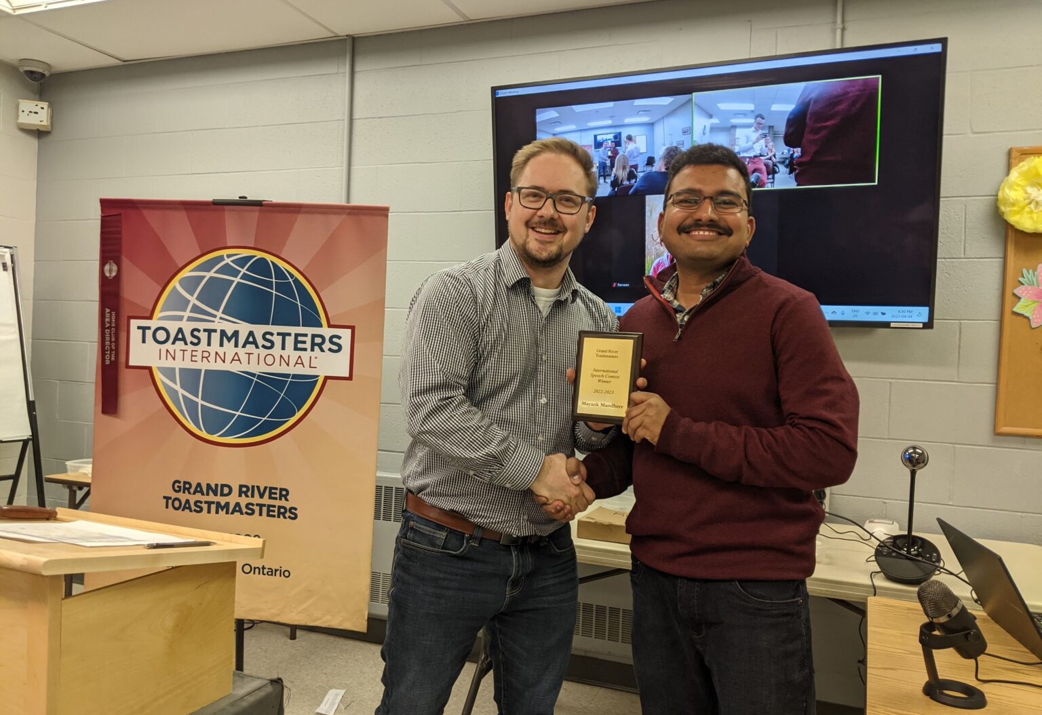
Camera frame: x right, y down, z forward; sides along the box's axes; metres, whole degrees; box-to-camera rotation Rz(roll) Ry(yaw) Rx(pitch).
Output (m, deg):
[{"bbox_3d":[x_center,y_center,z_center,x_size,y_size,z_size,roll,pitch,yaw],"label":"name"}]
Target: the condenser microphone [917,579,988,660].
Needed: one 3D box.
[{"bbox_3d":[0.758,0.461,1.429,0.064,0.141,0.062,-32,-8,12],"label":"condenser microphone"}]

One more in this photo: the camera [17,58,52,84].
[{"bbox_3d":[-2.403,-1.401,4.016,0.137,0.085,0.137,2,1,-24],"label":"camera"}]

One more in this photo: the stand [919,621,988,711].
[{"bbox_3d":[0.763,0.529,1.428,0.107,0.125,0.092,2,1,14],"label":"stand"}]

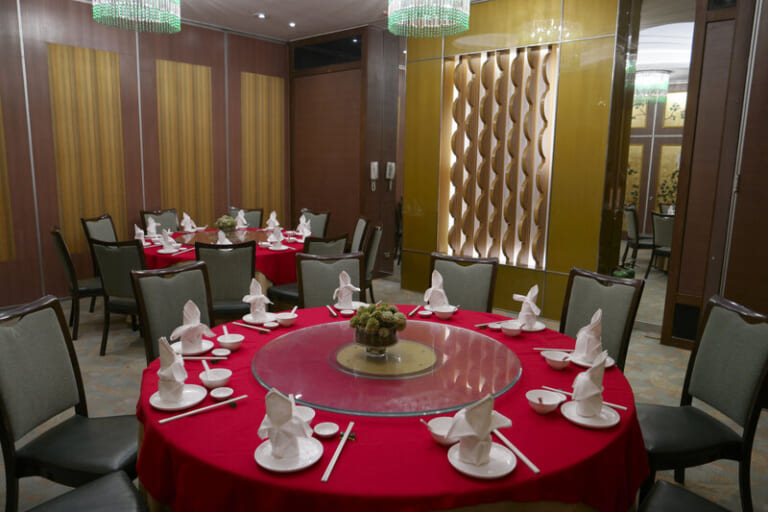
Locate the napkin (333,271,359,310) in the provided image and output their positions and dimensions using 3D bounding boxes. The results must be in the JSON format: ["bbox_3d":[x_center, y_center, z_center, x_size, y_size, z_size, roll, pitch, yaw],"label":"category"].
[{"bbox_3d":[-0.216,0.177,2.853,0.140,0.190,0.105,-2,10,-16],"label":"napkin"}]

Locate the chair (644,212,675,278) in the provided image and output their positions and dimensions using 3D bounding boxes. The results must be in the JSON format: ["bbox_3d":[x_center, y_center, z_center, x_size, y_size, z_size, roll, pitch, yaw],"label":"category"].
[{"bbox_3d":[4.163,-0.117,7.317,0.570,0.950,0.450,-5,11,-32],"label":"chair"}]

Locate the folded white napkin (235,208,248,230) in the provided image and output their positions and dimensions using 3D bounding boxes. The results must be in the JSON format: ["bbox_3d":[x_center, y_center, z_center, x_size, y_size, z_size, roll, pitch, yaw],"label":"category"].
[{"bbox_3d":[-1.787,-0.436,6.422,0.150,0.205,0.110,0,9,-5],"label":"folded white napkin"}]

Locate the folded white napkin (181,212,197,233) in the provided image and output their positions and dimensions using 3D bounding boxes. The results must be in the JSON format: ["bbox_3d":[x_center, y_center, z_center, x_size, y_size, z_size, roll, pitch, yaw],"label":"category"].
[{"bbox_3d":[-2.253,-0.387,5.905,0.110,0.200,0.155,9,12,41],"label":"folded white napkin"}]

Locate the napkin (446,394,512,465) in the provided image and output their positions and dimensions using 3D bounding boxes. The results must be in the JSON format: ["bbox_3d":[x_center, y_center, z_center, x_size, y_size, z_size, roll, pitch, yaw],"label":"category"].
[{"bbox_3d":[0.247,0.433,1.341,0.150,0.185,0.110,-2,10,-18],"label":"napkin"}]

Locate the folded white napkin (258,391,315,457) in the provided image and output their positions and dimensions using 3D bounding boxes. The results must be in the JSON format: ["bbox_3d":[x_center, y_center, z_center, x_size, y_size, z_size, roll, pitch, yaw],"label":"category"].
[{"bbox_3d":[-0.258,0.413,1.310,0.140,0.180,0.090,5,10,21],"label":"folded white napkin"}]

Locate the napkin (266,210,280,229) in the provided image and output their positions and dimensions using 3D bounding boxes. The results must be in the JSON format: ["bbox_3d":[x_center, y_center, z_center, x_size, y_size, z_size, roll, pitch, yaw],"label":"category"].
[{"bbox_3d":[-1.383,-0.448,6.403,0.155,0.200,0.110,3,9,13],"label":"napkin"}]

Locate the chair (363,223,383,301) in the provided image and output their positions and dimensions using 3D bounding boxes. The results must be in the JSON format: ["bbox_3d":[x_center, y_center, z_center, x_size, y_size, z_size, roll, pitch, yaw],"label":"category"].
[{"bbox_3d":[-0.332,0.134,5.442,0.580,0.930,0.470,3,9,11],"label":"chair"}]

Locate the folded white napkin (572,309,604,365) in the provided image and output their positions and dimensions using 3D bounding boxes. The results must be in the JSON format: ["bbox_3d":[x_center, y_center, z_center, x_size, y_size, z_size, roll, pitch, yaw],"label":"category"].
[{"bbox_3d":[0.817,0.318,2.066,0.110,0.200,0.140,1,9,0],"label":"folded white napkin"}]

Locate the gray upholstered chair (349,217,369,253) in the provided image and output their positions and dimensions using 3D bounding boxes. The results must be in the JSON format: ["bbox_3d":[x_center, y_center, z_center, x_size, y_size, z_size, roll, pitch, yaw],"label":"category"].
[{"bbox_3d":[-0.479,0.074,5.870,0.580,0.960,0.460,-1,10,-15],"label":"gray upholstered chair"}]

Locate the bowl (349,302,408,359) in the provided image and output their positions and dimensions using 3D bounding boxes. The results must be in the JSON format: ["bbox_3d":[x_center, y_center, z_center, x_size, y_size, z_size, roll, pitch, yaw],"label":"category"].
[{"bbox_3d":[-0.026,0.281,1.944,0.210,0.200,0.210,1,10,0],"label":"bowl"}]

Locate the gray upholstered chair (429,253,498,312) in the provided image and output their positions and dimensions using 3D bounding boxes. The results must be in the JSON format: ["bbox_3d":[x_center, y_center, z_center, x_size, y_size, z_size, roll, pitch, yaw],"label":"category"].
[{"bbox_3d":[0.422,0.518,3.227,0.460,0.960,0.580,5,10,23],"label":"gray upholstered chair"}]

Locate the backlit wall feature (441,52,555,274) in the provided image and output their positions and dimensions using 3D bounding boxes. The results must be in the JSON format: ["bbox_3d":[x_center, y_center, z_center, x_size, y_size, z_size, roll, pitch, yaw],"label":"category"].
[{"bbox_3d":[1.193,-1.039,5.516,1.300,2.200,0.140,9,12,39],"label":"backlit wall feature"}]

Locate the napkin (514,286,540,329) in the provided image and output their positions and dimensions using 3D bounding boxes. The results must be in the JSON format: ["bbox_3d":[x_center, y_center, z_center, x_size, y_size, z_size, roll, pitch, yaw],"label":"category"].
[{"bbox_3d":[0.695,0.239,2.446,0.145,0.197,0.090,9,12,39],"label":"napkin"}]

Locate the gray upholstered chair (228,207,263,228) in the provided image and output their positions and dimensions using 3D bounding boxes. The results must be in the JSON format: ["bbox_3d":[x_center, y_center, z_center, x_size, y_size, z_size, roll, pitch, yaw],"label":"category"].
[{"bbox_3d":[-1.922,-0.146,6.946,0.470,0.930,0.580,1,9,-4],"label":"gray upholstered chair"}]

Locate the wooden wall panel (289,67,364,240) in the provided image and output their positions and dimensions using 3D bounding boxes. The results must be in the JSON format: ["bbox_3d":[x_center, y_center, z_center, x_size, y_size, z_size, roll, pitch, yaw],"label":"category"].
[{"bbox_3d":[-0.797,-1.092,7.213,1.187,2.821,0.050,7,11,33],"label":"wooden wall panel"}]

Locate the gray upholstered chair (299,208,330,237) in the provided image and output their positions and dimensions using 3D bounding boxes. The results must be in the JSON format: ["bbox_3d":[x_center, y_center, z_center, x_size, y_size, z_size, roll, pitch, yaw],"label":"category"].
[{"bbox_3d":[-1.055,-0.071,6.706,0.460,0.960,0.580,6,10,28],"label":"gray upholstered chair"}]

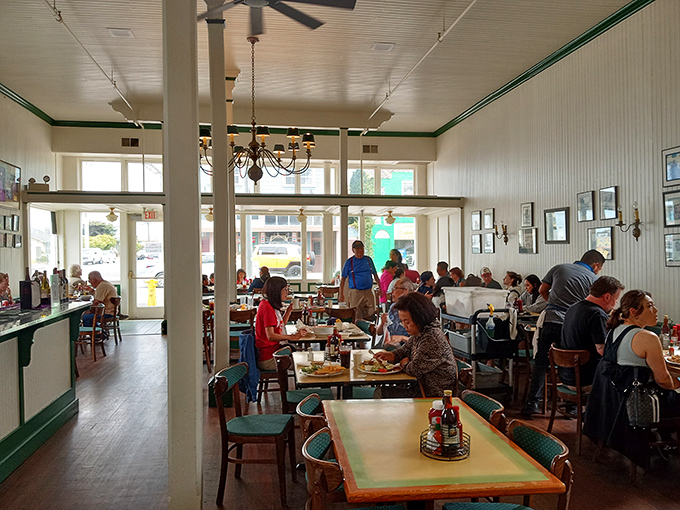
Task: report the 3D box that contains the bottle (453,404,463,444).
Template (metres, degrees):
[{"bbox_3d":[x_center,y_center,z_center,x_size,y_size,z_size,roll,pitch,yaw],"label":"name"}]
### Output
[{"bbox_3d":[0.496,0.723,2.330,0.052,0.168,0.052,0,0,-10],"label":"bottle"}]

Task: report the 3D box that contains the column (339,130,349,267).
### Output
[{"bbox_3d":[0.083,-0.536,11.536,0.180,4.190,0.180,0,0,-10],"label":"column"}]

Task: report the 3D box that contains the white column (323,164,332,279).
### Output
[{"bbox_3d":[-0.297,-0.830,13.912,0.240,3.070,0.240,0,0,-10],"label":"white column"}]

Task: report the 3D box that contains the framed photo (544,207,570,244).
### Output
[{"bbox_3d":[3.315,-0.434,8.425,0.050,0.540,0.620,0,0,-10],"label":"framed photo"}]

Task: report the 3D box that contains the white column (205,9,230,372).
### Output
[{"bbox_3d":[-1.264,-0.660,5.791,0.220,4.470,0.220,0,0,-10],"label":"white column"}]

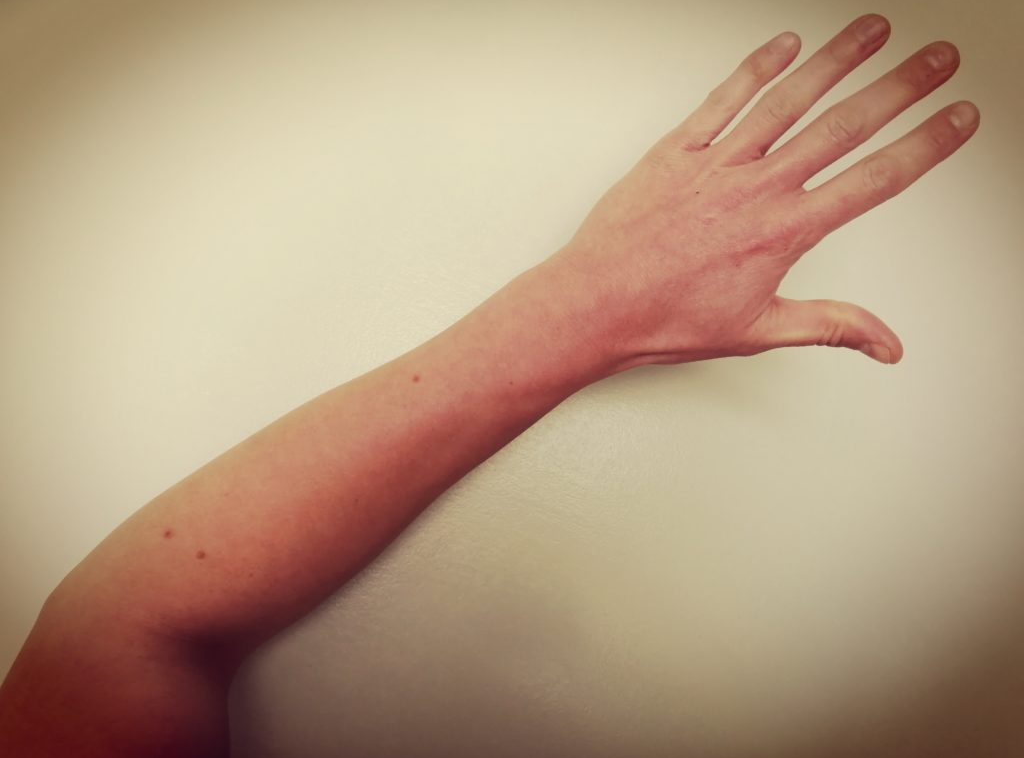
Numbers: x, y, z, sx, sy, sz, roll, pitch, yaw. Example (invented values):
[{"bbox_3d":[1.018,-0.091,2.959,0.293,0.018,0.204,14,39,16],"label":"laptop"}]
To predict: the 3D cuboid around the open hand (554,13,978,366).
[{"bbox_3d":[0.131,-0.061,0.337,0.200,0.130,0.045,-37,0,-2],"label":"open hand"}]

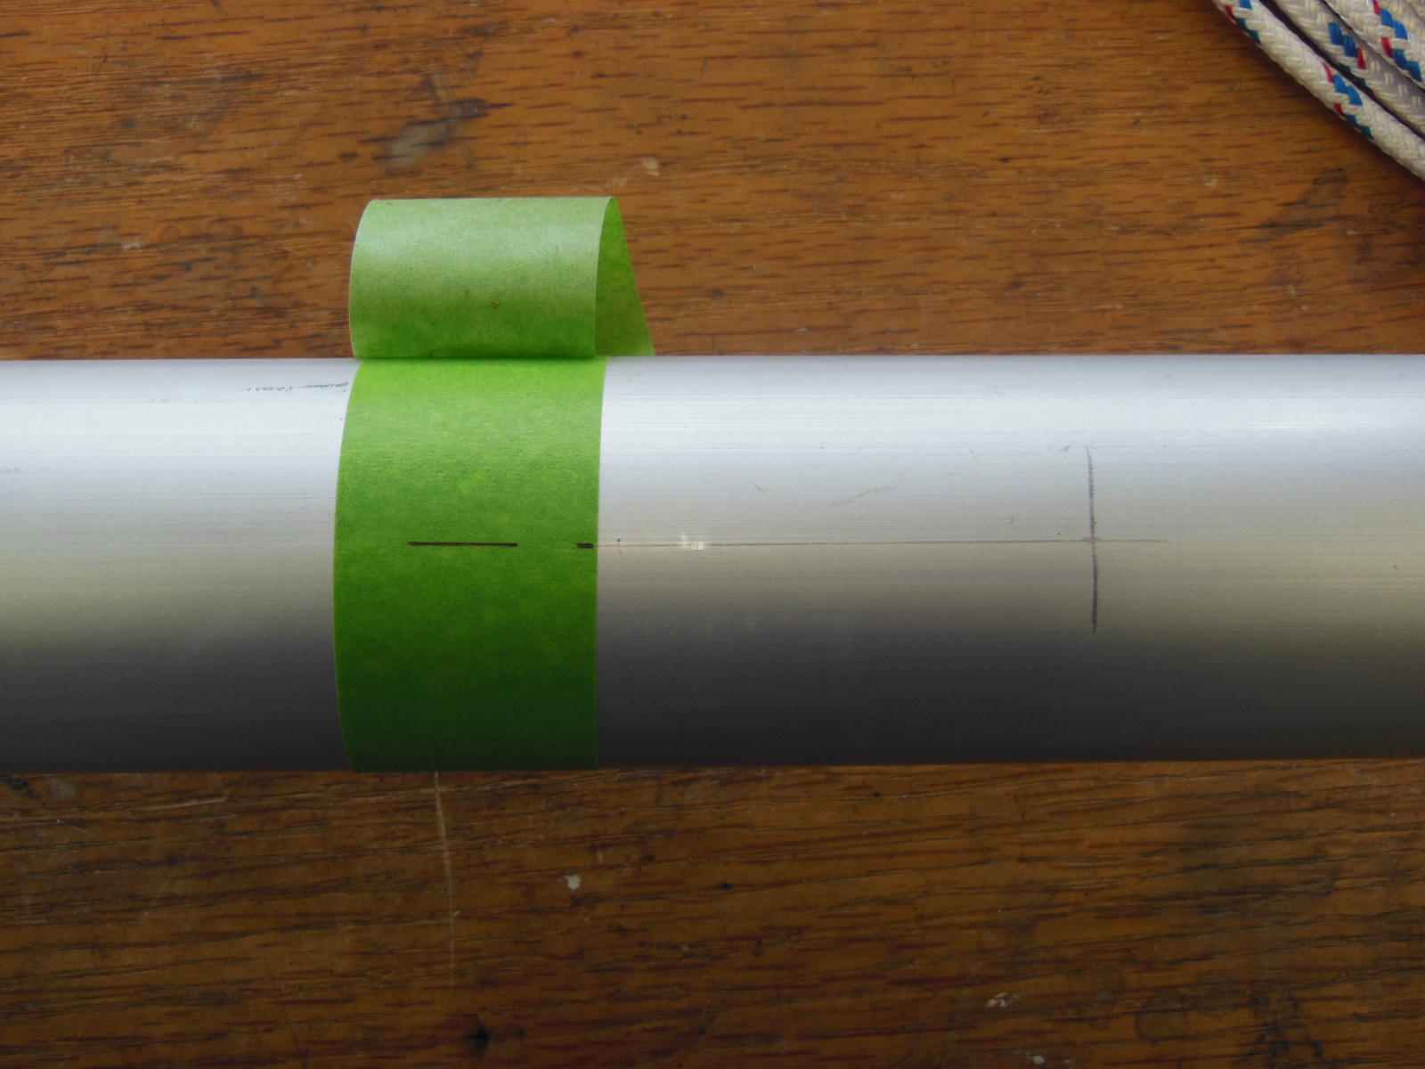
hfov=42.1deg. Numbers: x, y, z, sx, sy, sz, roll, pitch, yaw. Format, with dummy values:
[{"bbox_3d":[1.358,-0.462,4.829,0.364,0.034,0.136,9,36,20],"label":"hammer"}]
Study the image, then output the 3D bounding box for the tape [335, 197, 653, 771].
[{"bbox_3d":[-0.022,-0.005,0.203,0.030,0.045,0.061,0,85,-2],"label":"tape"}]

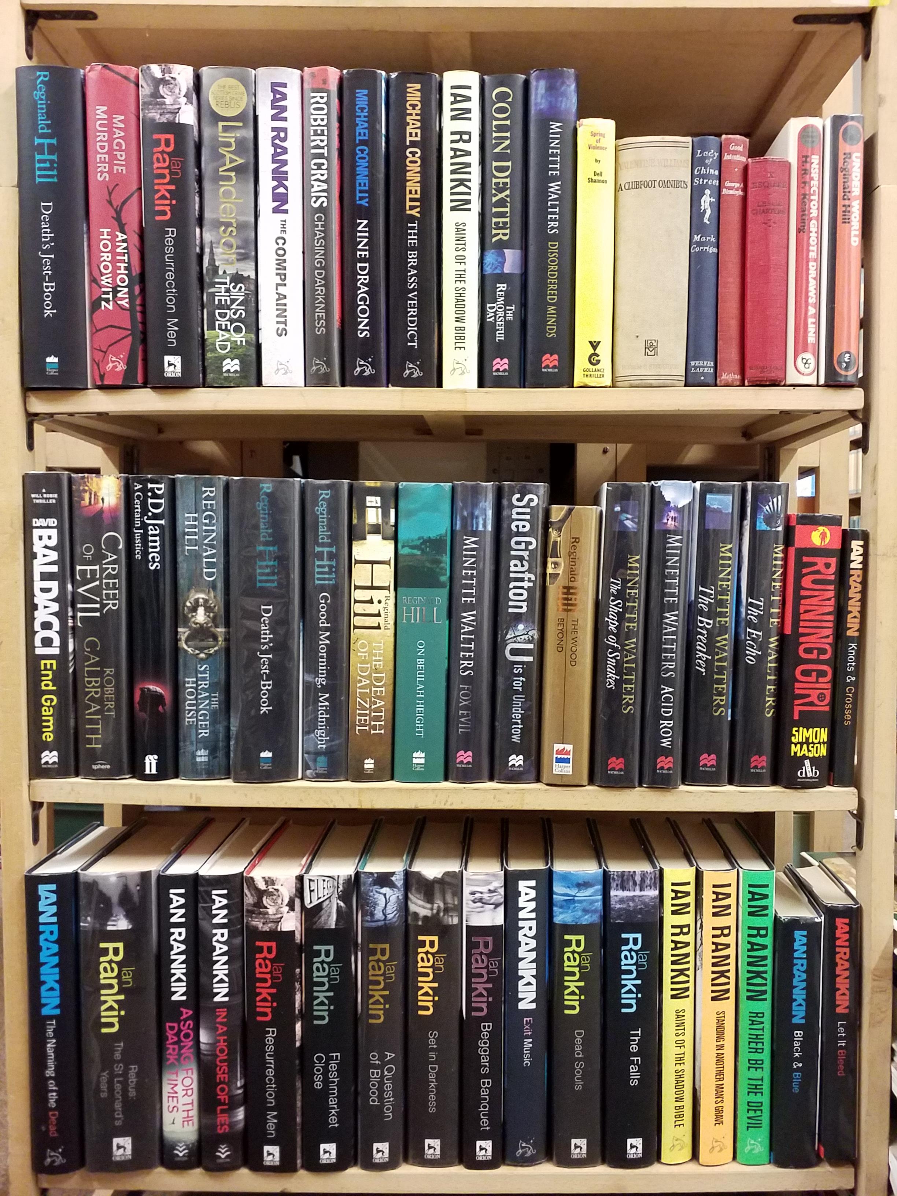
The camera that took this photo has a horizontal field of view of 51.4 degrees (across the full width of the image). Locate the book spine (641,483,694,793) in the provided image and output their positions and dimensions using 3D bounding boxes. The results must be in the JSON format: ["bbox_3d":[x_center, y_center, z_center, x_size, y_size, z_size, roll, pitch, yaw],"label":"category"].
[{"bbox_3d":[0.175,0.027,0.811,0.032,0.240,0.158,2,2,2],"label":"book spine"}]

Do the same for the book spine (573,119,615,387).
[{"bbox_3d":[0.115,-0.269,0.786,0.029,0.203,0.134,0,3,2],"label":"book spine"}]

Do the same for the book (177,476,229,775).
[{"bbox_3d":[-0.191,0.019,0.812,0.040,0.240,0.156,1,4,2],"label":"book"}]

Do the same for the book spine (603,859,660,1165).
[{"bbox_3d":[0.148,0.327,0.810,0.041,0.240,0.156,0,3,3],"label":"book spine"}]

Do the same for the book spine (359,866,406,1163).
[{"bbox_3d":[-0.050,0.328,0.810,0.037,0.242,0.156,0,3,1],"label":"book spine"}]

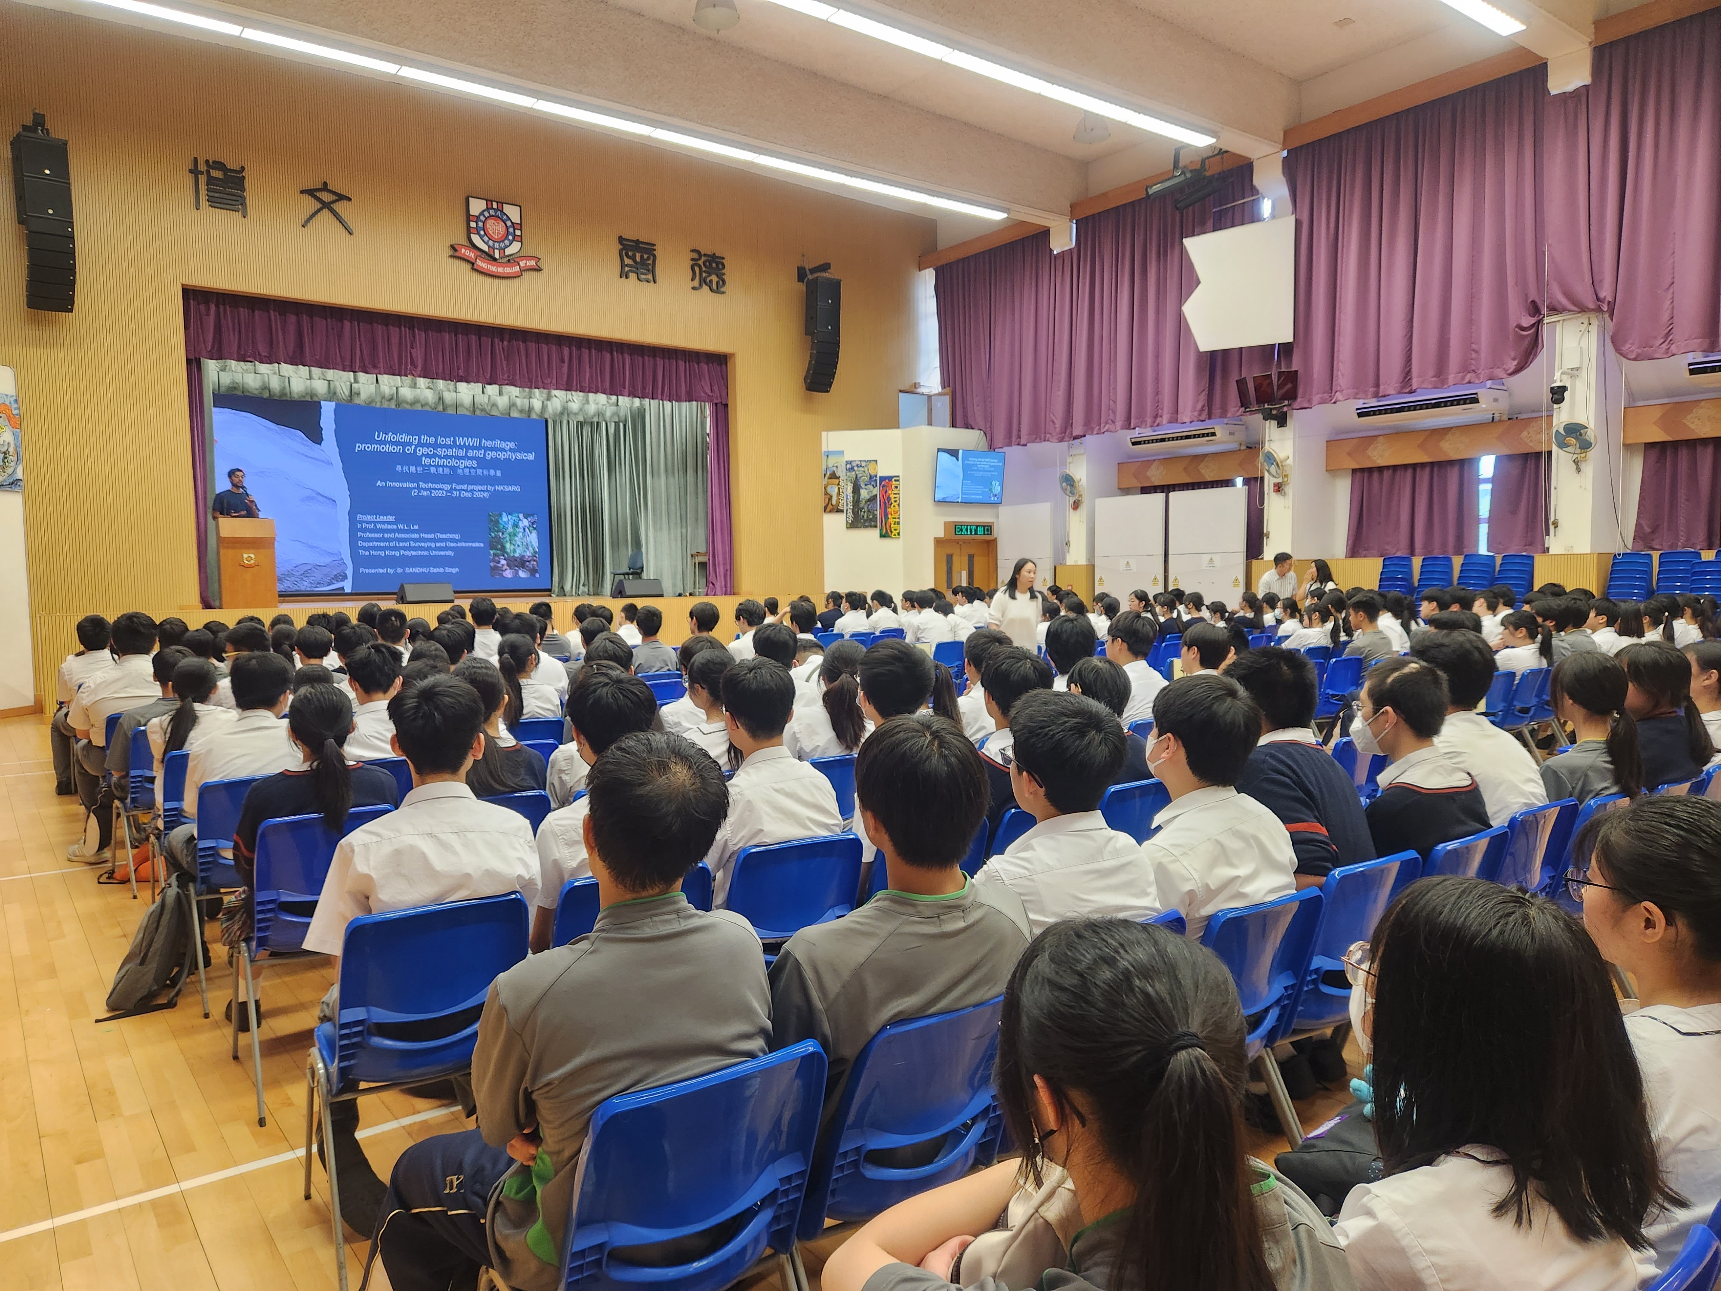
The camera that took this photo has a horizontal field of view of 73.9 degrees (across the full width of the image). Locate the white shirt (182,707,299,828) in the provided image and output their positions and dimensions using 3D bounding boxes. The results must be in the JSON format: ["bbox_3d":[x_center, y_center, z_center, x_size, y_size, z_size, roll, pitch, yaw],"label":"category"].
[{"bbox_3d":[-2.125,0.439,3.950,0.460,0.470,0.300,-3,4,-33],"label":"white shirt"}]

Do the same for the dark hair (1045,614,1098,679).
[{"bbox_3d":[0.846,0.003,4.600,0.190,0.250,0.220,-2,3,-18],"label":"dark hair"}]

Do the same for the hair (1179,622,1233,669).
[{"bbox_3d":[1.529,0.003,5.050,0.180,0.220,0.220,-3,4,-40],"label":"hair"}]

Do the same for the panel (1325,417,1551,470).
[{"bbox_3d":[7.039,-2.424,13.824,0.120,0.390,3.000,-3,4,-37],"label":"panel"}]

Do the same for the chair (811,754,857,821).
[{"bbox_3d":[-0.220,0.793,4.334,0.440,0.810,0.500,-3,4,-36],"label":"chair"}]

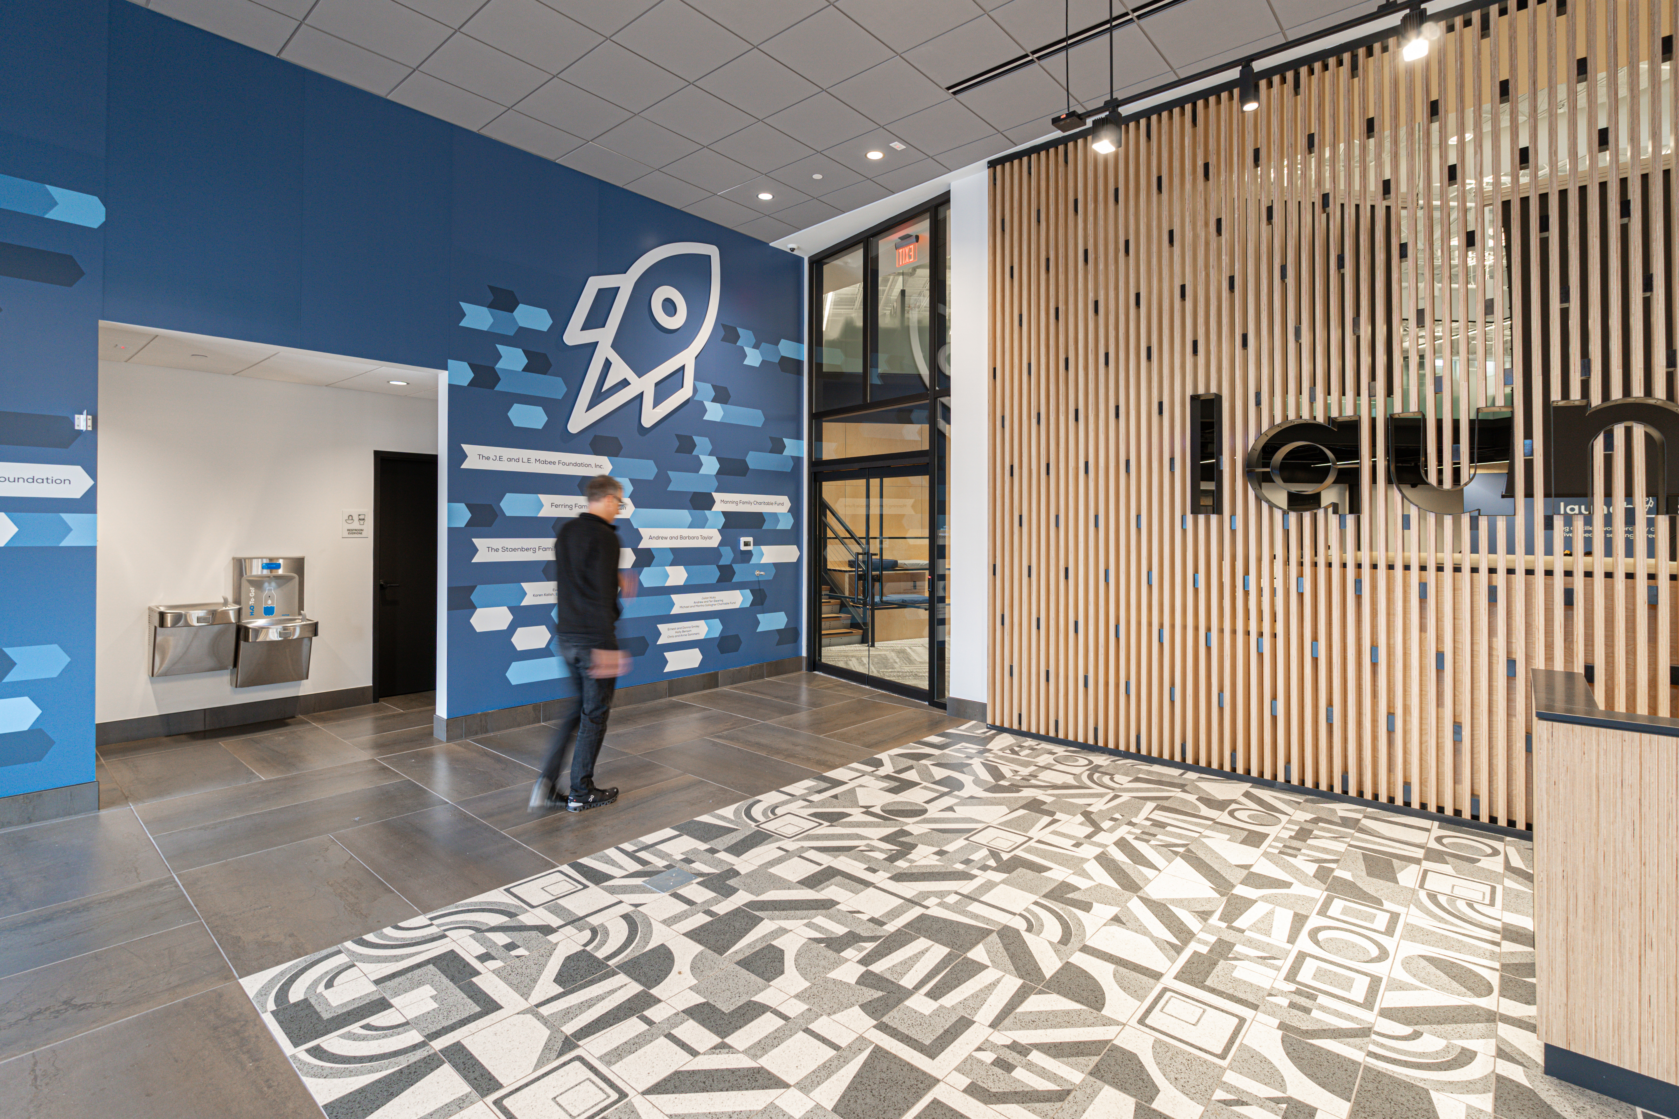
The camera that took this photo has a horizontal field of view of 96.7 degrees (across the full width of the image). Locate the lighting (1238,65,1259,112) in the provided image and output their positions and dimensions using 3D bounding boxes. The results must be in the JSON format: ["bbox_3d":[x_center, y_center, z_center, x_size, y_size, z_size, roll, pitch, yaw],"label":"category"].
[{"bbox_3d":[1.702,-1.957,3.100,0.062,0.165,0.062,4,5,41],"label":"lighting"}]

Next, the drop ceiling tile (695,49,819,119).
[{"bbox_3d":[-0.525,-3.089,4.868,0.603,0.020,0.603,4,5,41],"label":"drop ceiling tile"}]

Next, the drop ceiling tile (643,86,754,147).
[{"bbox_3d":[-0.985,-3.123,5.264,0.603,0.020,0.603,4,5,41],"label":"drop ceiling tile"}]

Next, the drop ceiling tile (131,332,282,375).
[{"bbox_3d":[-4.319,-1.378,5.049,1.260,0.020,0.600,4,5,41],"label":"drop ceiling tile"}]

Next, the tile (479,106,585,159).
[{"bbox_3d":[-2.271,-3.171,5.586,0.508,0.020,0.605,4,5,41],"label":"tile"}]

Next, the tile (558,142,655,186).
[{"bbox_3d":[-1.868,-3.194,6.043,0.513,0.020,0.610,4,5,41],"label":"tile"}]

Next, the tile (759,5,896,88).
[{"bbox_3d":[-0.067,-3.061,4.480,0.605,0.020,0.605,4,5,41],"label":"tile"}]

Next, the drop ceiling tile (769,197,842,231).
[{"bbox_3d":[-0.293,-3.247,7.000,0.605,0.020,0.460,4,5,41],"label":"drop ceiling tile"}]

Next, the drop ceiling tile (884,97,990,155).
[{"bbox_3d":[0.736,-3.114,5.394,0.603,0.020,0.603,4,5,41],"label":"drop ceiling tile"}]

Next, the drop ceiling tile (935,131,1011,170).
[{"bbox_3d":[1.029,-3.135,5.731,0.603,0.020,0.277,4,5,41],"label":"drop ceiling tile"}]

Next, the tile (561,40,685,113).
[{"bbox_3d":[-1.387,-3.104,4.819,0.605,0.020,0.605,4,5,41],"label":"tile"}]

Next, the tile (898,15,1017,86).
[{"bbox_3d":[0.753,-3.049,4.487,0.603,0.020,0.476,4,5,41],"label":"tile"}]

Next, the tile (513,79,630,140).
[{"bbox_3d":[-1.847,-3.139,5.219,0.605,0.020,0.605,4,5,41],"label":"tile"}]

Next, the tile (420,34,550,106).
[{"bbox_3d":[-2.245,-3.098,4.738,0.603,0.020,0.603,4,5,41],"label":"tile"}]

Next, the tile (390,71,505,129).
[{"bbox_3d":[-2.671,-3.144,5.127,0.508,0.020,0.605,4,5,41],"label":"tile"}]

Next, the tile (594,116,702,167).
[{"bbox_3d":[-1.444,-3.156,5.661,0.603,0.020,0.603,4,5,41],"label":"tile"}]

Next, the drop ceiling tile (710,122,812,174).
[{"bbox_3d":[-0.586,-3.159,5.738,0.605,0.020,0.605,4,5,41],"label":"drop ceiling tile"}]

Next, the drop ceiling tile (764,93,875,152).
[{"bbox_3d":[-0.124,-3.118,5.329,0.603,0.020,0.603,4,5,41],"label":"drop ceiling tile"}]

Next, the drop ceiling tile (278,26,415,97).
[{"bbox_3d":[-3.071,-3.115,4.668,0.513,0.020,0.610,4,5,41],"label":"drop ceiling tile"}]

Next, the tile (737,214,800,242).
[{"bbox_3d":[-0.709,-3.272,7.384,0.537,0.020,0.506,4,5,41],"label":"tile"}]

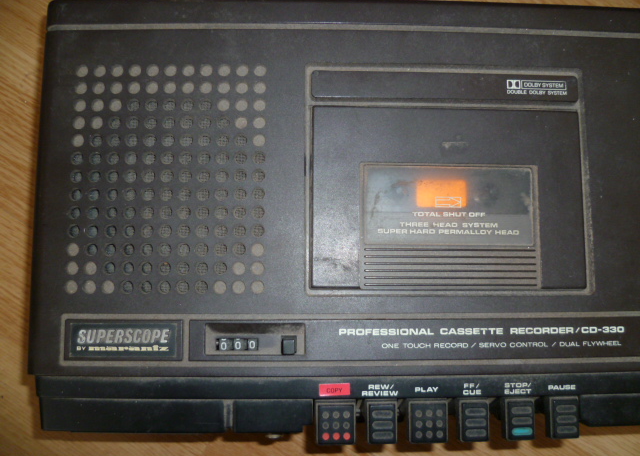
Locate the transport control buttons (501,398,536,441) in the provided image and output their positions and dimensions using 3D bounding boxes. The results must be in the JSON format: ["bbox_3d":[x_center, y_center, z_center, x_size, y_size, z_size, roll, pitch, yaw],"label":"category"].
[{"bbox_3d":[0.087,0.084,0.230,0.014,0.008,0.018,0,85,-1],"label":"transport control buttons"}]

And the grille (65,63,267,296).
[{"bbox_3d":[-0.066,-0.022,0.227,0.087,0.005,0.102,0,85,-1],"label":"grille"}]

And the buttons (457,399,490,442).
[{"bbox_3d":[0.067,0.084,0.229,0.014,0.008,0.019,0,85,-1],"label":"buttons"}]

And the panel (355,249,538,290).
[{"bbox_3d":[0.057,0.018,0.223,0.078,0.003,0.018,0,85,-1],"label":"panel"}]

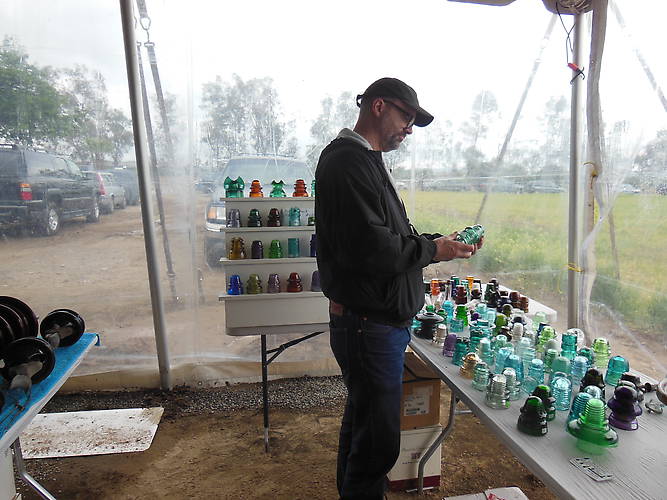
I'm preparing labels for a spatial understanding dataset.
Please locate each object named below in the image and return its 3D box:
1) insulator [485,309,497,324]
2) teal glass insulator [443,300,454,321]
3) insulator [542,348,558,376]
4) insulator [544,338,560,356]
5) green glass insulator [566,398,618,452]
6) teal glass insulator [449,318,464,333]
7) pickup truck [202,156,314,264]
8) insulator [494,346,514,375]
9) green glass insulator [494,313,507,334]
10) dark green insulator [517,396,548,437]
[{"bbox_3d":[0.783,0.346,2.387,0.066,0.100,0.066,0,9,0],"label":"insulator"},{"bbox_3d":[0.611,0.321,2.549,0.064,0.100,0.064,0,9,0],"label":"teal glass insulator"},{"bbox_3d":[0.862,0.438,1.895,0.060,0.092,0.060,0,8,0],"label":"insulator"},{"bbox_3d":[0.909,0.421,1.990,0.068,0.095,0.068,0,8,0],"label":"insulator"},{"bbox_3d":[0.728,0.487,1.352,0.128,0.128,0.128,0,7,0],"label":"green glass insulator"},{"bbox_3d":[0.623,0.380,2.423,0.068,0.053,0.068,0,8,0],"label":"teal glass insulator"},{"bbox_3d":[-1.335,-0.950,9.957,2.000,1.920,5.600,-2,8,-9],"label":"pickup truck"},{"bbox_3d":[0.674,0.435,1.890,0.068,0.097,0.068,0,8,0],"label":"insulator"},{"bbox_3d":[0.791,0.355,2.279,0.069,0.101,0.069,0,8,0],"label":"green glass insulator"},{"bbox_3d":[0.602,0.492,1.449,0.086,0.099,0.086,0,9,0],"label":"dark green insulator"}]

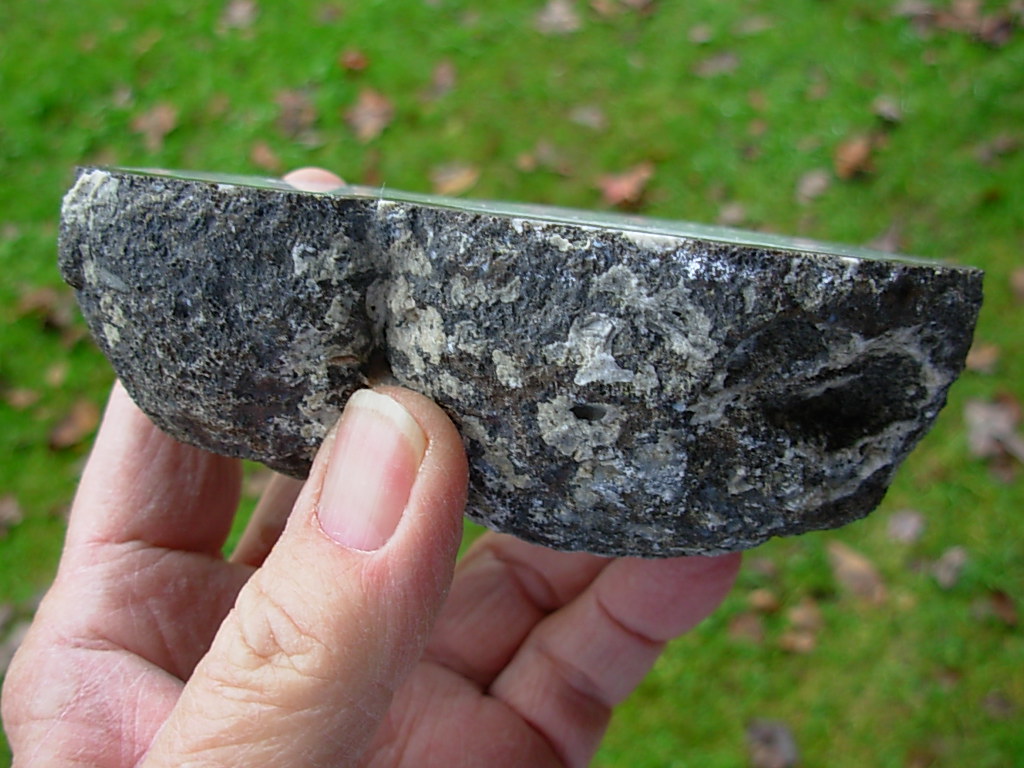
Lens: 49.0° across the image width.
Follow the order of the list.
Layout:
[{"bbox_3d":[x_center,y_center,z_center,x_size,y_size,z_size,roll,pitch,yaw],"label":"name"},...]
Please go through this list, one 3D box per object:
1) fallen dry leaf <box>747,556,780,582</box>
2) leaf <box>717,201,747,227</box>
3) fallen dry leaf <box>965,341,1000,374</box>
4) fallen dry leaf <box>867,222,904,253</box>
[{"bbox_3d":[0.352,0.258,1.574,0.048,0.015,0.030,0,53,0],"label":"fallen dry leaf"},{"bbox_3d":[0.389,-0.301,1.995,0.055,0.015,0.057,0,53,0],"label":"leaf"},{"bbox_3d":[0.750,-0.042,1.801,0.064,0.015,0.061,0,53,0],"label":"fallen dry leaf"},{"bbox_3d":[0.649,-0.252,1.958,0.070,0.015,0.071,0,53,0],"label":"fallen dry leaf"}]

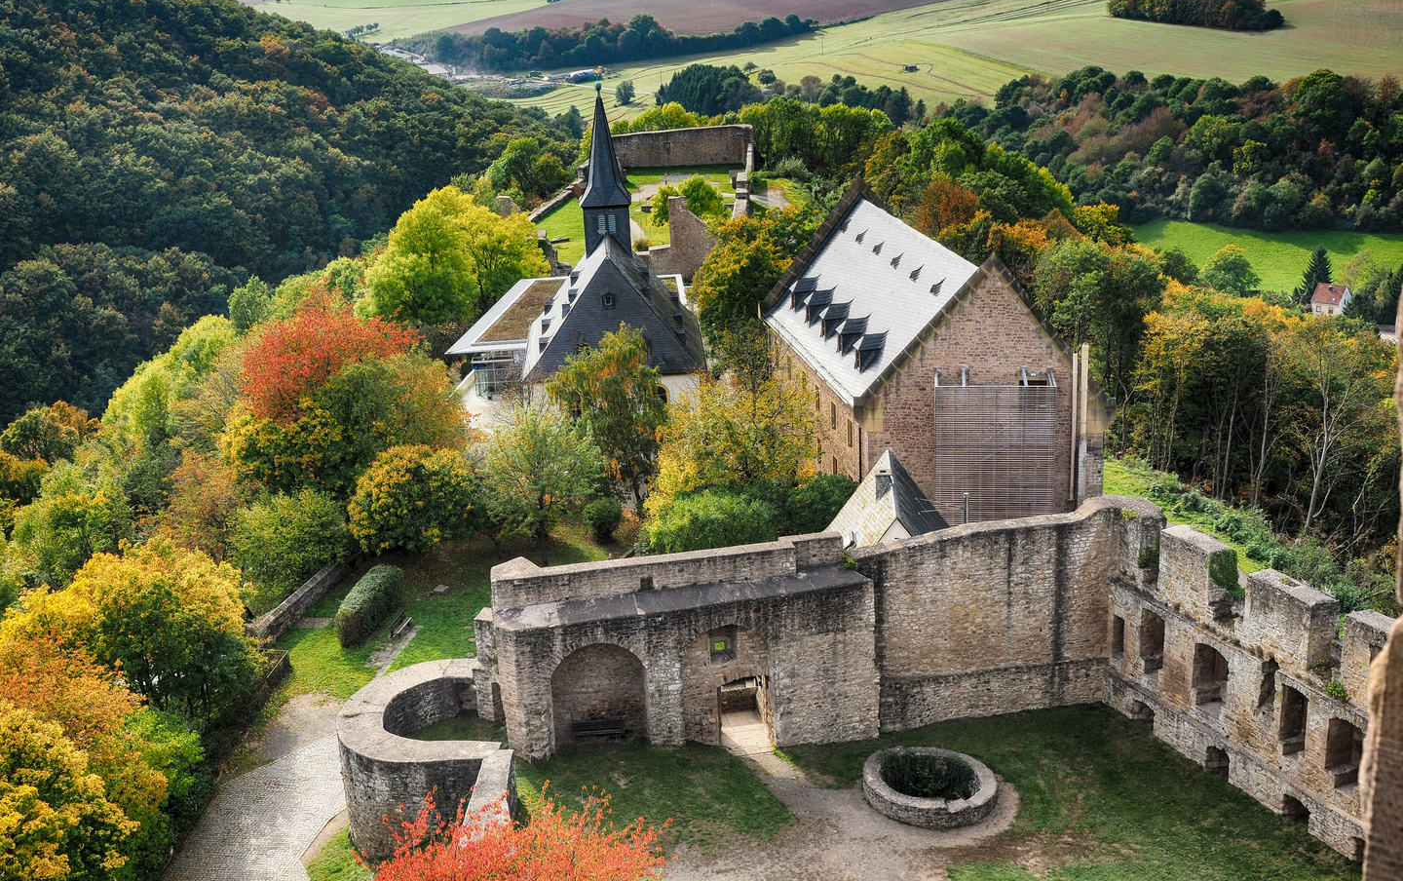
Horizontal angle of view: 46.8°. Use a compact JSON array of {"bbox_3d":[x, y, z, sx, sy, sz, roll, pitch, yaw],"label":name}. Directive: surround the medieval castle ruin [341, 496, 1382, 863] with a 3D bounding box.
[{"bbox_3d":[4.256,7.918,50.046,31.900,8.900,13.500,-3,20,0],"label":"medieval castle ruin"}]

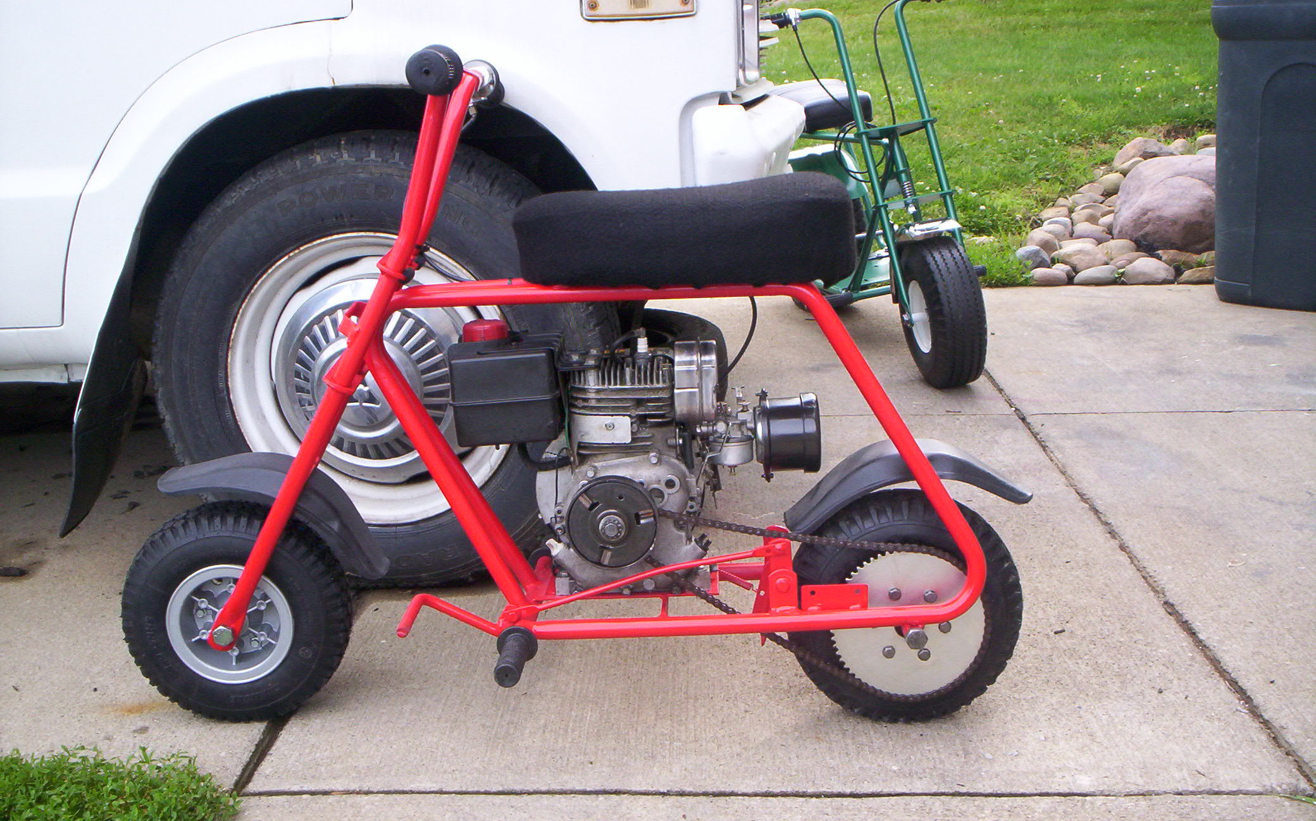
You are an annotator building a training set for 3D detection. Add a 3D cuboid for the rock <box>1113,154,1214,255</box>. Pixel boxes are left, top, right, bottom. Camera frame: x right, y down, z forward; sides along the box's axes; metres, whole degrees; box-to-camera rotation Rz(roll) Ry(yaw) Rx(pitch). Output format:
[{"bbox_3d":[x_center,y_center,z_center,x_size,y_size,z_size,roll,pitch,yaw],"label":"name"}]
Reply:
[{"bbox_3d":[1.857,-0.724,4.890,0.527,0.332,0.420,-1,15,2],"label":"rock"}]

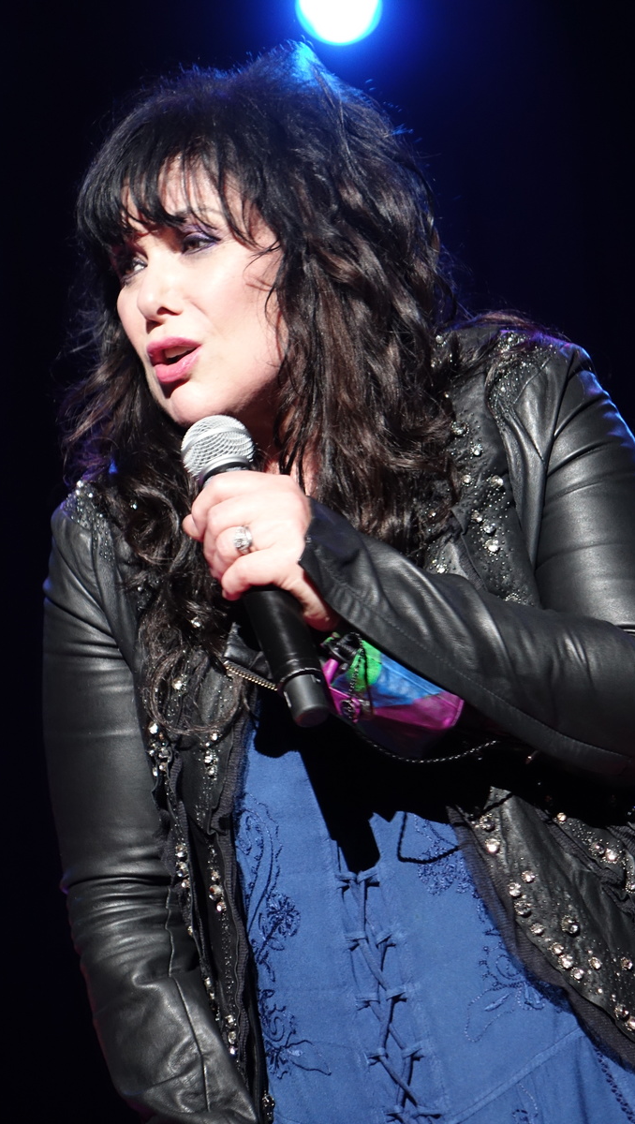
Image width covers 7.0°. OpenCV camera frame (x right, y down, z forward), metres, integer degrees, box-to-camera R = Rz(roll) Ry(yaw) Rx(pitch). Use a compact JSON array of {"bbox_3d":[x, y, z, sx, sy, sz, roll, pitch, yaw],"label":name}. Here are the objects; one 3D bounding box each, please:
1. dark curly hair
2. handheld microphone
[{"bbox_3d":[-0.037,-0.129,3.730,0.310,0.470,0.280,-12,-12,38],"label":"dark curly hair"},{"bbox_3d":[-0.040,0.004,3.546,0.051,0.253,0.051,-20,-32,0],"label":"handheld microphone"}]

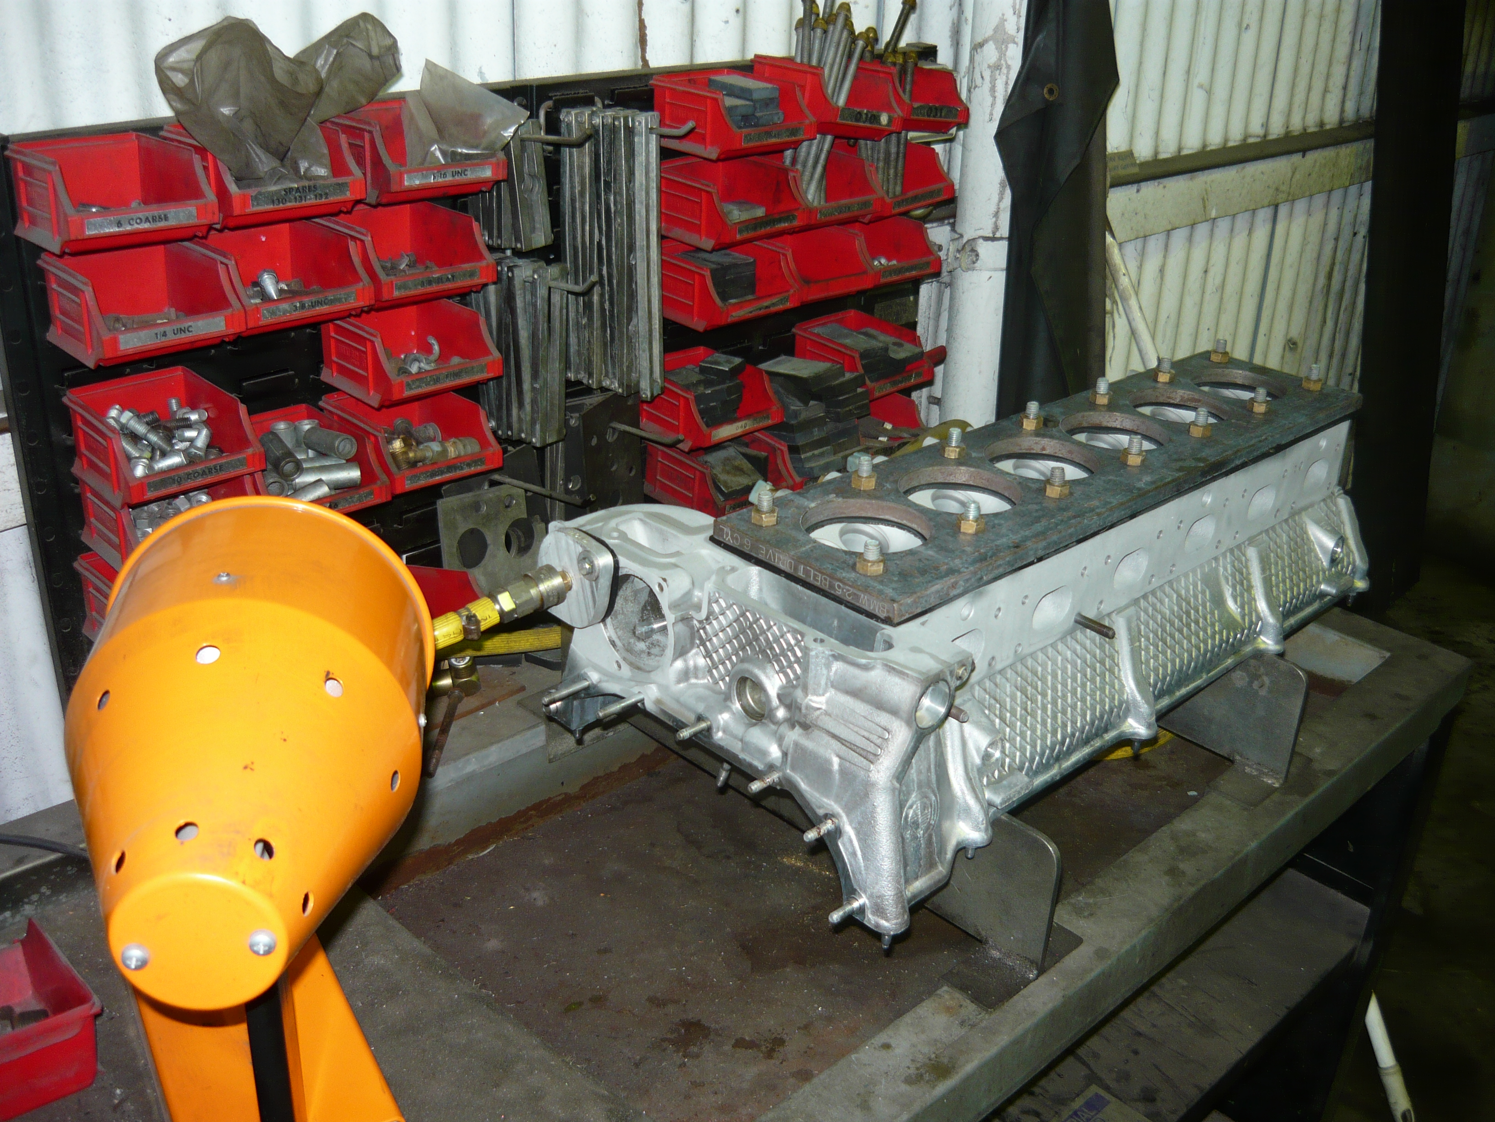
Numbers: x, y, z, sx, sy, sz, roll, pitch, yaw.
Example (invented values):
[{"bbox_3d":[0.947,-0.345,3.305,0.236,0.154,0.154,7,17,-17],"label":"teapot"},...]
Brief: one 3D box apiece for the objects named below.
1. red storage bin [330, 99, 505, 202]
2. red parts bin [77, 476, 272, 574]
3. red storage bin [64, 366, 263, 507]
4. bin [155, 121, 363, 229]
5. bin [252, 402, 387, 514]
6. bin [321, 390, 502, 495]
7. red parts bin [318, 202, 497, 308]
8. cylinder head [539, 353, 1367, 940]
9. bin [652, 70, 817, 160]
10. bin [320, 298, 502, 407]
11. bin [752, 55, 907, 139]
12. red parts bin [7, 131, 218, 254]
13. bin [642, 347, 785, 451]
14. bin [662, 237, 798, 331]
[{"bbox_3d":[-0.284,-0.343,1.196,0.104,0.068,0.134,-20,33,-37],"label":"red storage bin"},{"bbox_3d":[-0.471,-0.045,1.149,0.106,0.068,0.138,-21,32,-38],"label":"red parts bin"},{"bbox_3d":[-0.465,-0.095,1.131,0.106,0.068,0.138,-21,32,-38],"label":"red storage bin"},{"bbox_3d":[-0.382,-0.305,1.114,0.106,0.068,0.138,-21,32,-38],"label":"bin"},{"bbox_3d":[-0.389,-0.075,1.225,0.104,0.068,0.134,-20,33,-37],"label":"bin"},{"bbox_3d":[-0.306,-0.109,1.285,0.106,0.068,0.138,-21,32,-38],"label":"bin"},{"bbox_3d":[-0.297,-0.263,1.222,0.104,0.068,0.134,-20,33,-37],"label":"red parts bin"},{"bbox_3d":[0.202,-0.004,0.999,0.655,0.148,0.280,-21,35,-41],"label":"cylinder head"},{"bbox_3d":[-0.016,-0.442,1.419,0.106,0.068,0.138,-21,32,-38],"label":"bin"},{"bbox_3d":[-0.299,-0.186,1.259,0.104,0.068,0.134,-20,33,-37],"label":"bin"},{"bbox_3d":[0.094,-0.563,1.744,0.125,0.075,0.160,-9,27,-42],"label":"bin"},{"bbox_3d":[-0.468,-0.270,1.048,0.104,0.068,0.134,-20,33,-37],"label":"red parts bin"},{"bbox_3d":[-0.045,-0.170,1.522,0.104,0.068,0.134,-20,33,-37],"label":"bin"},{"bbox_3d":[-0.030,-0.288,1.479,0.106,0.068,0.138,-21,32,-38],"label":"bin"}]

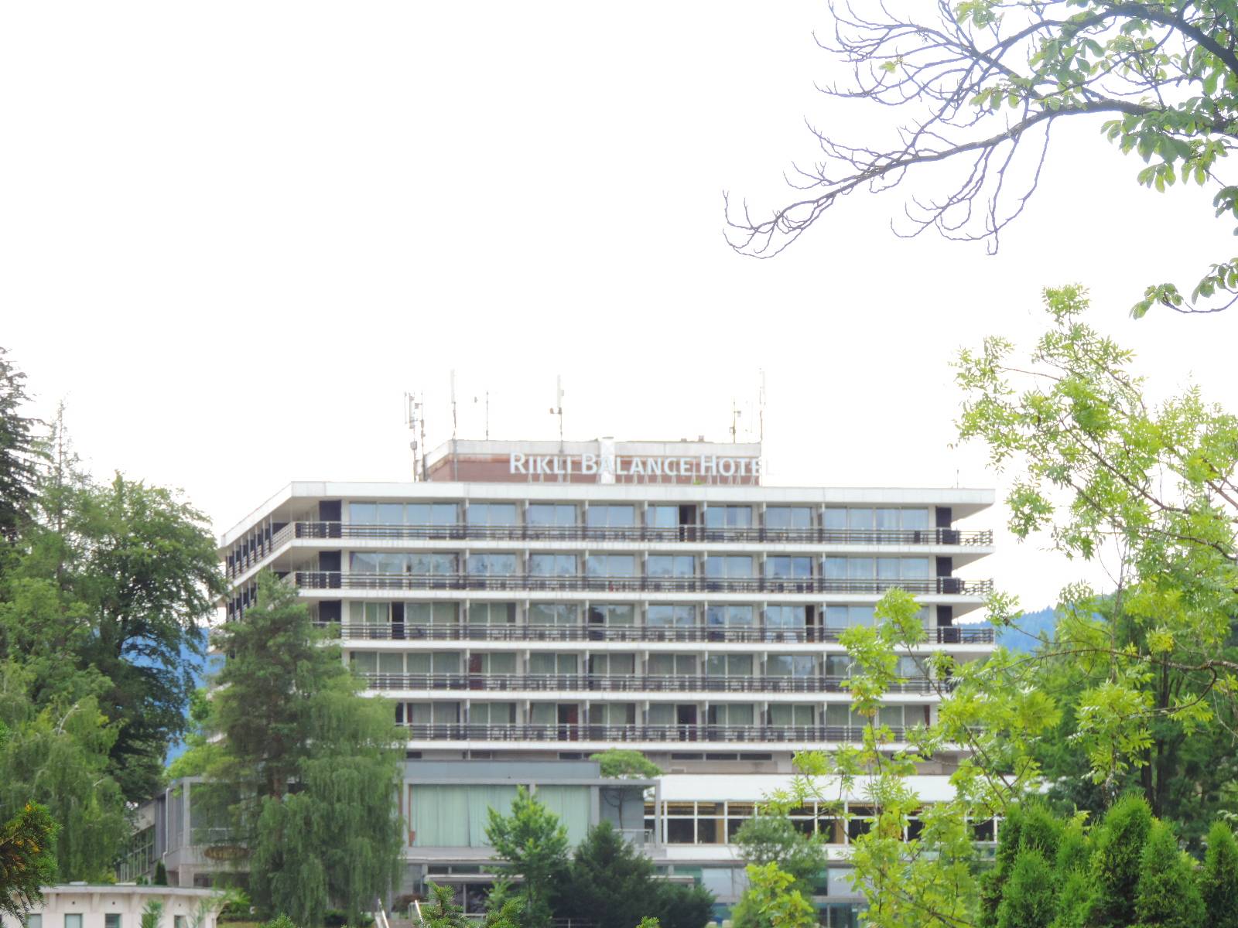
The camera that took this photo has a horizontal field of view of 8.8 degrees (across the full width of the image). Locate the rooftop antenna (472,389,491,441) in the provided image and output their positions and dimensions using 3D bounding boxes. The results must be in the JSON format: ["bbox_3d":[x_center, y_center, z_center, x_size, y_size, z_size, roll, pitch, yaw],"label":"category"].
[{"bbox_3d":[-8.372,-2.977,490.512,1.064,3.066,0.596,1,-6,-10],"label":"rooftop antenna"}]

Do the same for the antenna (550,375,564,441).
[{"bbox_3d":[-3.776,-3.392,490.825,0.841,4.012,0.596,1,-6,-10],"label":"antenna"}]

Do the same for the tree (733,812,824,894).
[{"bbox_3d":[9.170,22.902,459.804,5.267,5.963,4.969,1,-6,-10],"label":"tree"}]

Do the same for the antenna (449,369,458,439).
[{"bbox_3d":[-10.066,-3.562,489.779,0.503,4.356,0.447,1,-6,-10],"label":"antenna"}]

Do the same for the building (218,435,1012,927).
[{"bbox_3d":[-1.882,14.857,500.206,42.532,30.409,42.532,1,-6,-10],"label":"building"}]

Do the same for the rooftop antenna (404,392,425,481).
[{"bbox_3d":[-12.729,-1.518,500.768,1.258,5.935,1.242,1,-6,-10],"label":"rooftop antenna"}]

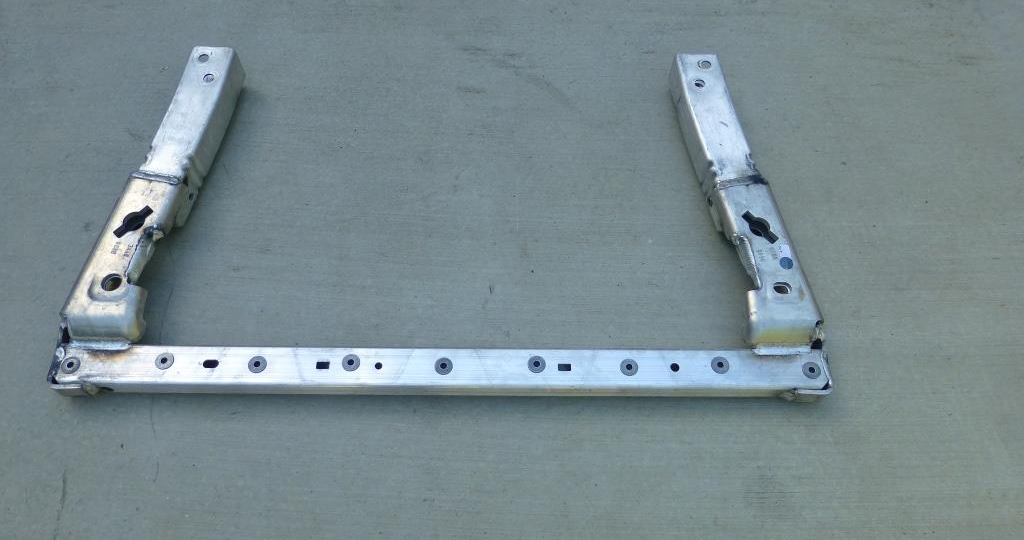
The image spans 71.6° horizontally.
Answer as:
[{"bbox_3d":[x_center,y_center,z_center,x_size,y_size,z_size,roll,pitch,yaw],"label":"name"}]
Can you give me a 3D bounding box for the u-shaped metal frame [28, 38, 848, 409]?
[{"bbox_3d":[-0.081,-0.087,0.954,0.920,0.074,0.514,0,62,0],"label":"u-shaped metal frame"}]

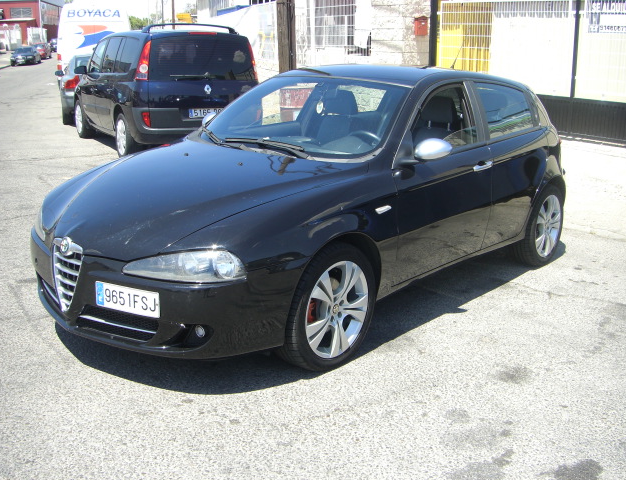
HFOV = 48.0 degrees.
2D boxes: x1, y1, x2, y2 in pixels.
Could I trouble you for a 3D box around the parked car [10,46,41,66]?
[{"bbox_3d":[-22.301,-14.195,54.500,1.720,1.430,4.250,-3,15,-16],"label":"parked car"}]

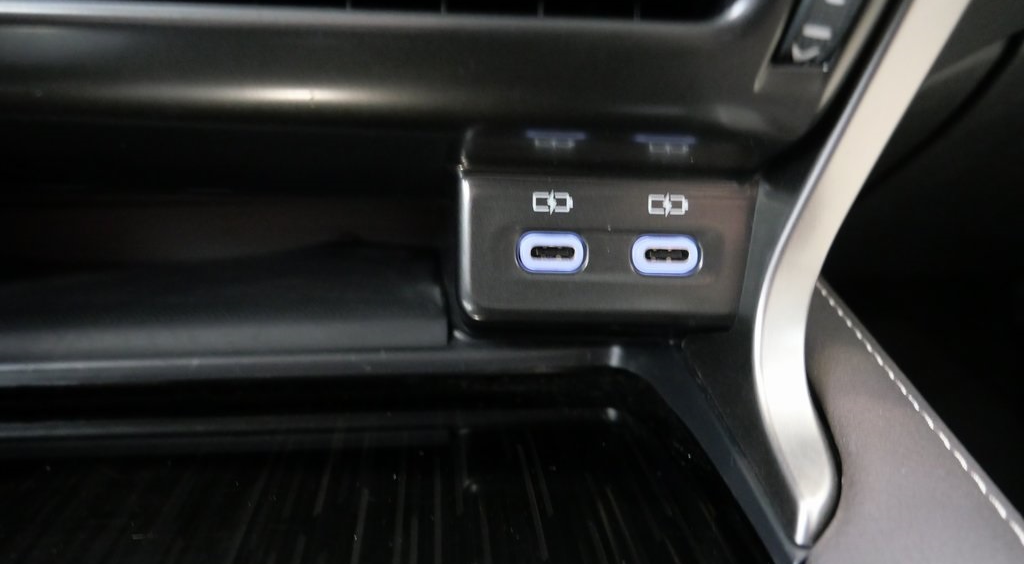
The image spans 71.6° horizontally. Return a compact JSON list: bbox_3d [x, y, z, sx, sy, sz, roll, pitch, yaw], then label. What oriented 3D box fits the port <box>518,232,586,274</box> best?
[{"bbox_3d":[0.008,-0.005,0.136,0.013,0.008,0.005,1,0,-1],"label":"port"}]

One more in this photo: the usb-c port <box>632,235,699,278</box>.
[{"bbox_3d":[0.029,-0.005,0.136,0.013,0.008,0.005,1,0,-1],"label":"usb-c port"}]

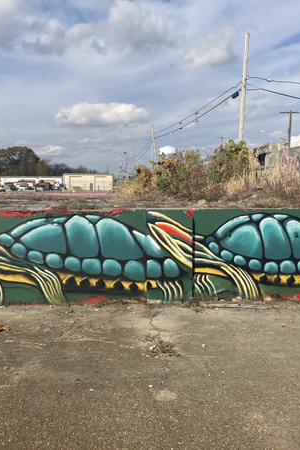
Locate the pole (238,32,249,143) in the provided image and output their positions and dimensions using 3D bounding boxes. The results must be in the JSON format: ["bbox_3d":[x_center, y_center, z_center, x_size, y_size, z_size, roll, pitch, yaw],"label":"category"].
[{"bbox_3d":[4.725,-5.480,24.914,0.250,8.550,0.250,2,5,0],"label":"pole"}]

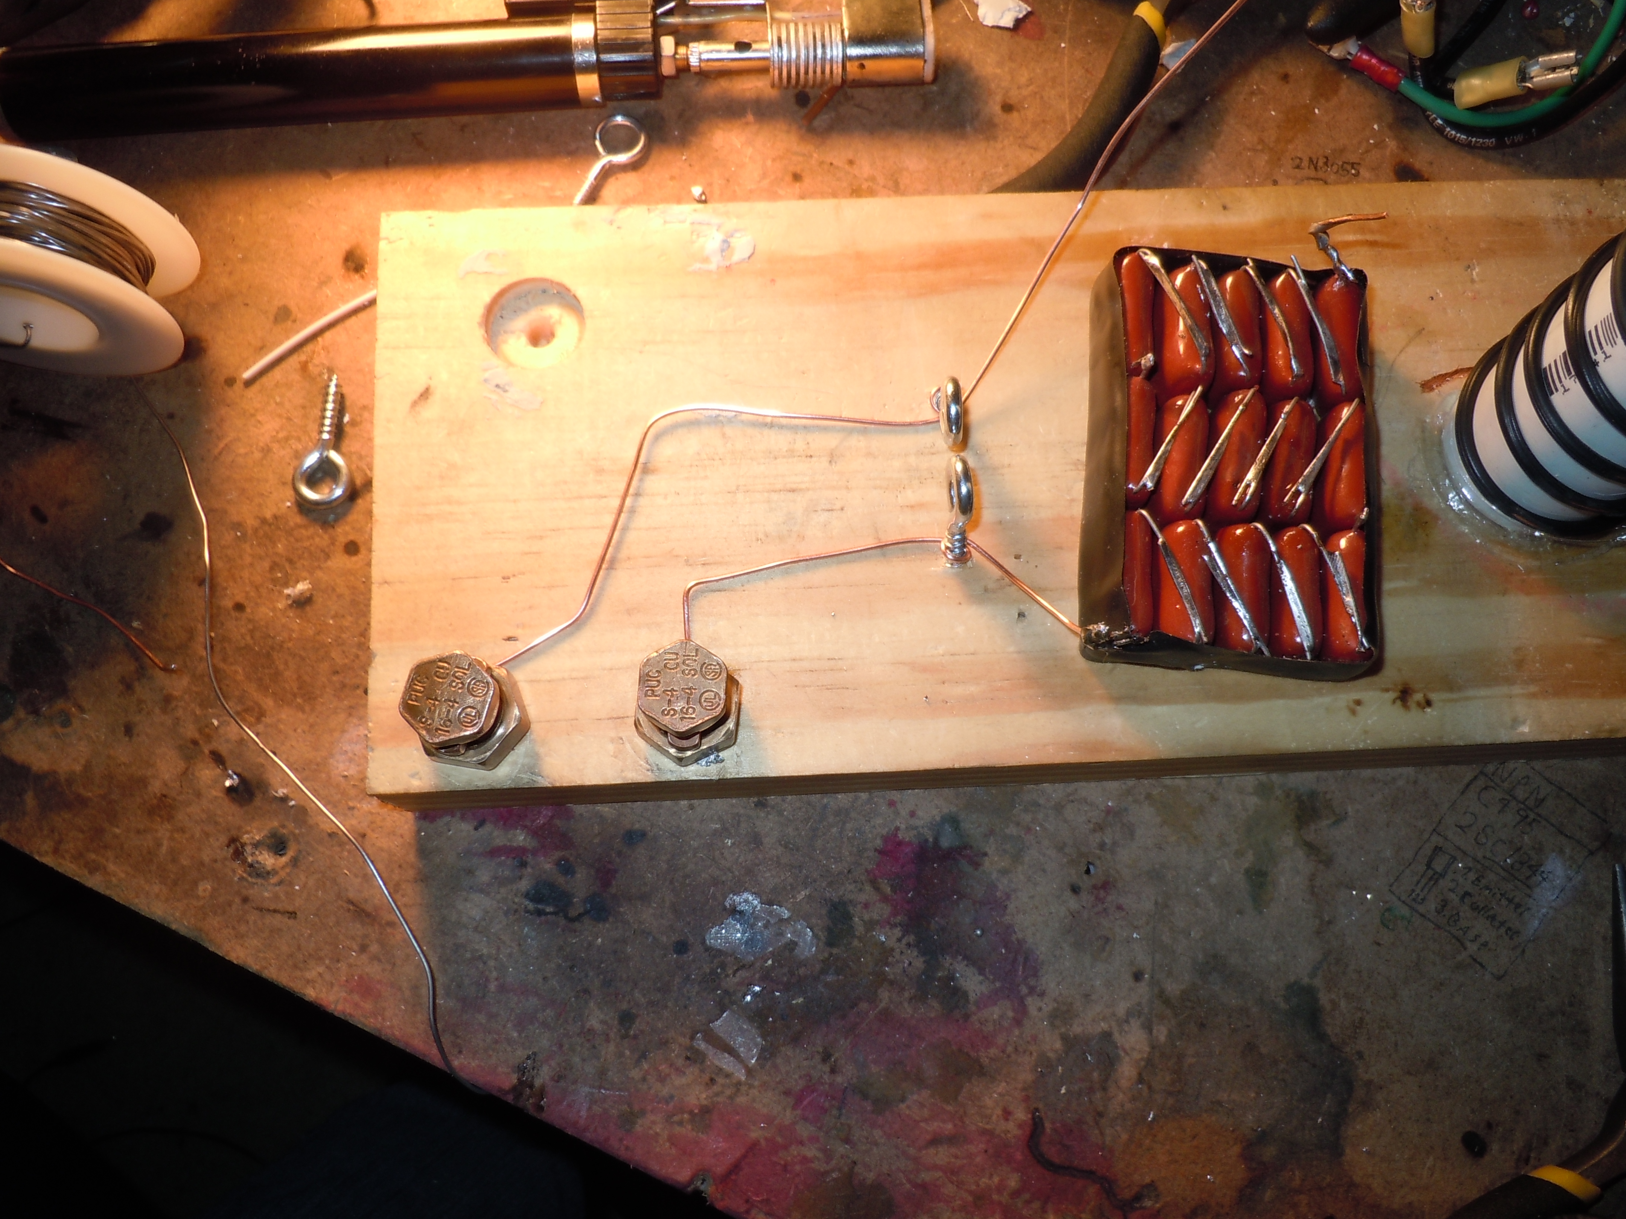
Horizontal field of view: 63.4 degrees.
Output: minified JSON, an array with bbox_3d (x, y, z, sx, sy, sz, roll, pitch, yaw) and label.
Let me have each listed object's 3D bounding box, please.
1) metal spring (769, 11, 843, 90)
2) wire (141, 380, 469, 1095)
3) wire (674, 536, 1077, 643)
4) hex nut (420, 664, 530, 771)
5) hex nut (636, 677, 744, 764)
[{"bbox_3d":[-0.001,-0.095,0.225,0.012,0.012,0.012,-3,74,-2],"label":"metal spring"},{"bbox_3d":[-0.082,0.018,0.200,0.011,0.004,0.125,-28,77,-9],"label":"wire"},{"bbox_3d":[0.009,-0.002,0.183,0.054,0.008,0.016,-2,74,-2],"label":"wire"},{"bbox_3d":[-0.047,0.014,0.179,0.014,0.007,0.016,-20,76,-7],"label":"hex nut"},{"bbox_3d":[-0.017,0.014,0.180,0.014,0.007,0.016,6,74,0],"label":"hex nut"}]

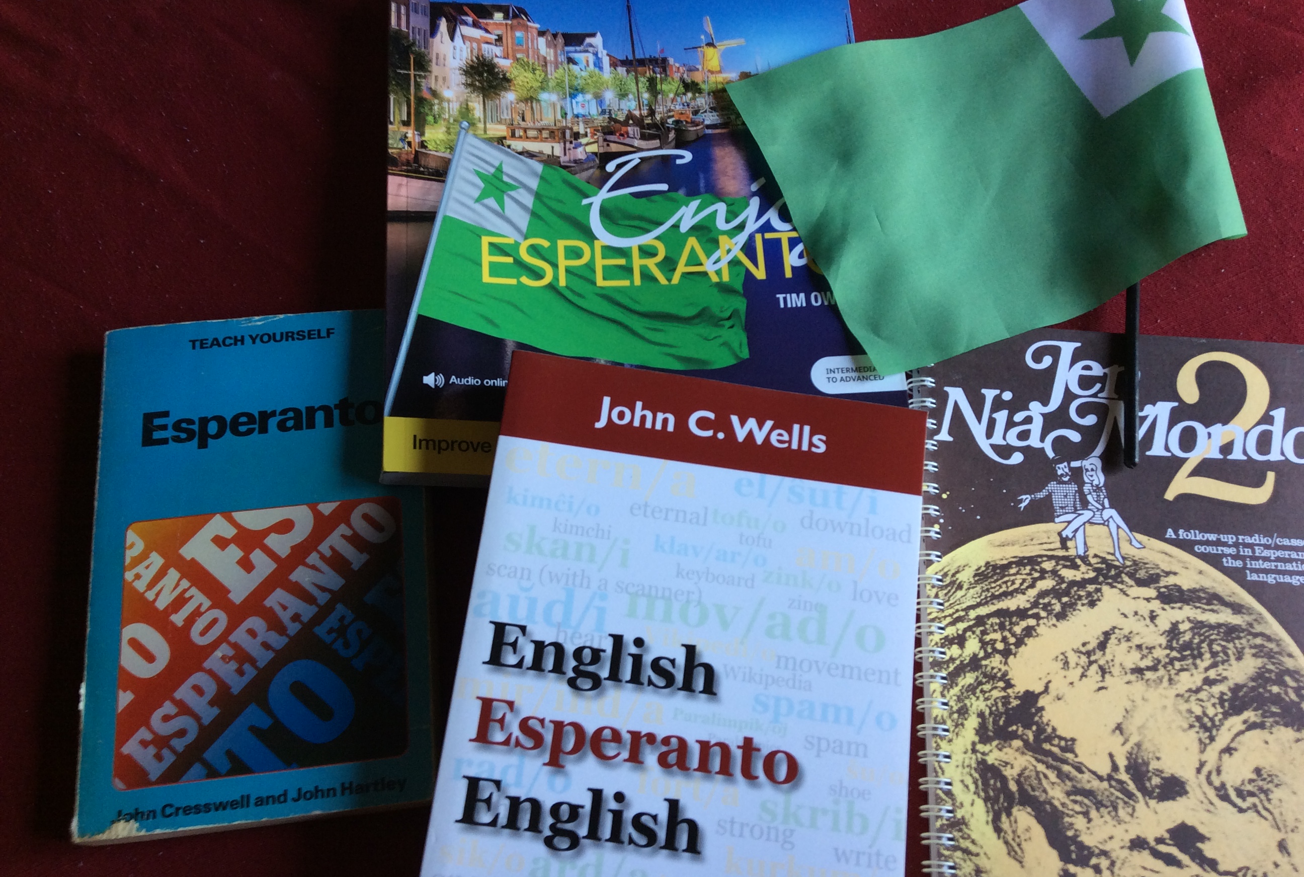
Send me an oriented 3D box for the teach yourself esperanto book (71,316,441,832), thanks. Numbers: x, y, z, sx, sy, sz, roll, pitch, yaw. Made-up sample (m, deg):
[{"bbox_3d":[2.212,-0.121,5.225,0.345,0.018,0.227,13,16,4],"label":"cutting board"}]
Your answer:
[{"bbox_3d":[-0.133,0.040,0.414,0.112,0.015,0.178,-5,67,-5],"label":"teach yourself esperanto book"}]

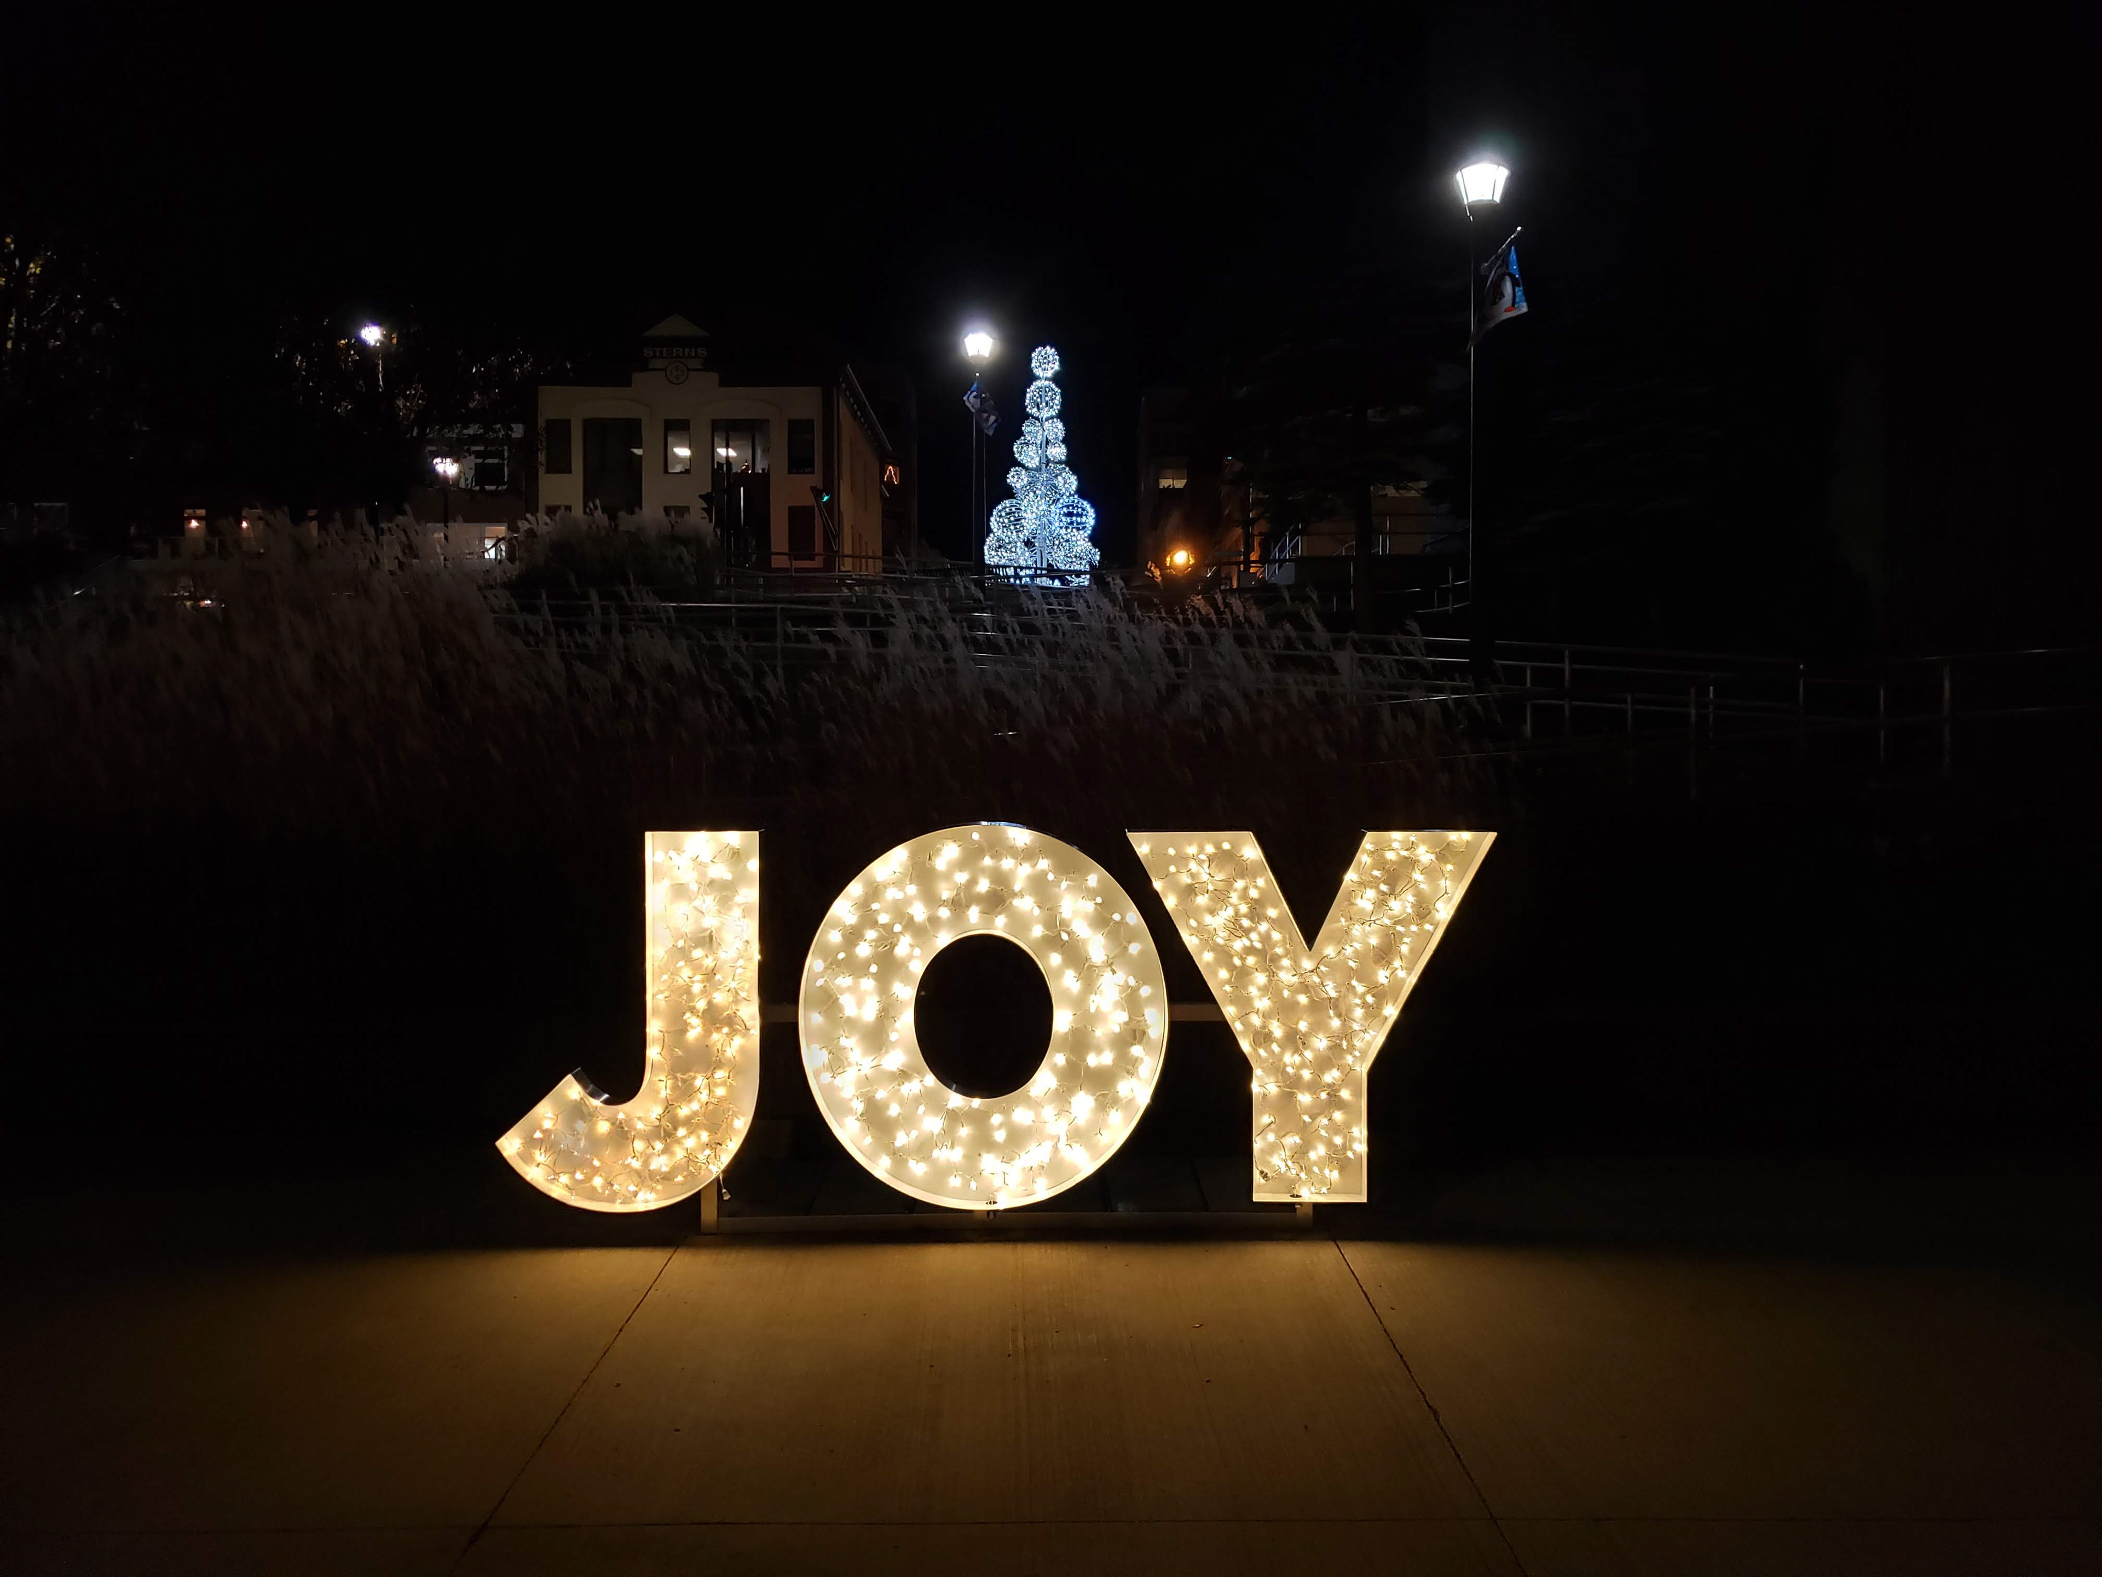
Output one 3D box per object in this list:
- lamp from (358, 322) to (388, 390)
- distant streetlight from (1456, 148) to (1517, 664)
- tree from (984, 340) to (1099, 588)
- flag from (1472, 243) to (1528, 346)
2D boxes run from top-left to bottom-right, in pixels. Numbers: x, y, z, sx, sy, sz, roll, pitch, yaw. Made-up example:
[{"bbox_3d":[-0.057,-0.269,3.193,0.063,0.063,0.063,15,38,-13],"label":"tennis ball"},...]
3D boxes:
[{"bbox_3d":[-17.121,-8.891,39.886,0.500,5.679,0.500,0,2,0],"label":"lamp"},{"bbox_3d":[4.131,-3.295,14.993,0.500,5.353,0.500,0,2,0],"label":"distant streetlight"},{"bbox_3d":[-0.208,-8.162,39.879,2.900,6.053,2.900,0,2,0],"label":"tree"},{"bbox_3d":[4.182,-4.595,14.700,0.550,0.970,0.200,0,2,11],"label":"flag"}]

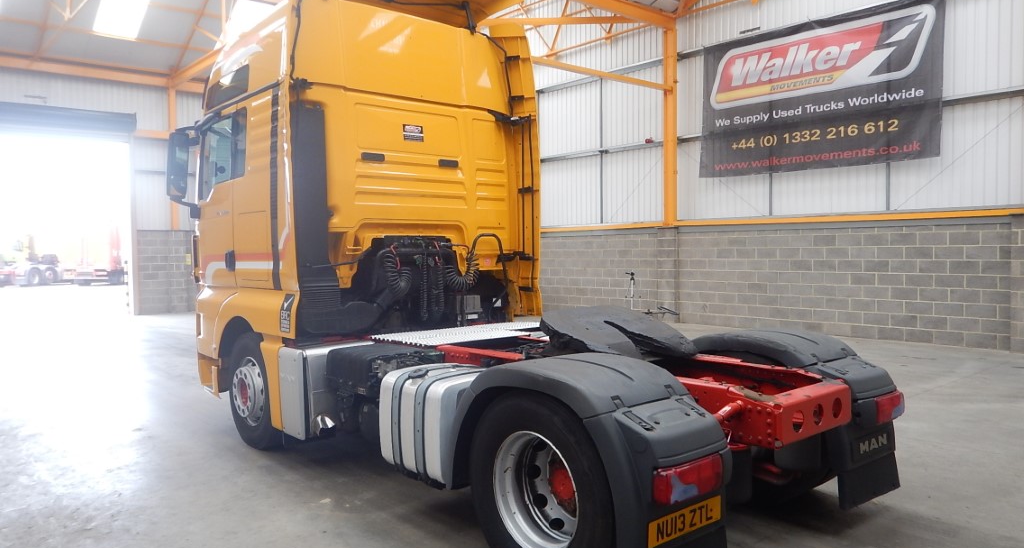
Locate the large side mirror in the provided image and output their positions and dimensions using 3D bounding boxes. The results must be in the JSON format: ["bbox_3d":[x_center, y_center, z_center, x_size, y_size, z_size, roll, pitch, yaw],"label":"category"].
[{"bbox_3d":[-3.209,-1.008,6.915,0.170,0.830,0.270,0,2,40],"label":"large side mirror"}]

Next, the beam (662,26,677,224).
[{"bbox_3d":[3.381,-3.178,15.248,0.220,4.300,0.200,-2,3,-42],"label":"beam"}]

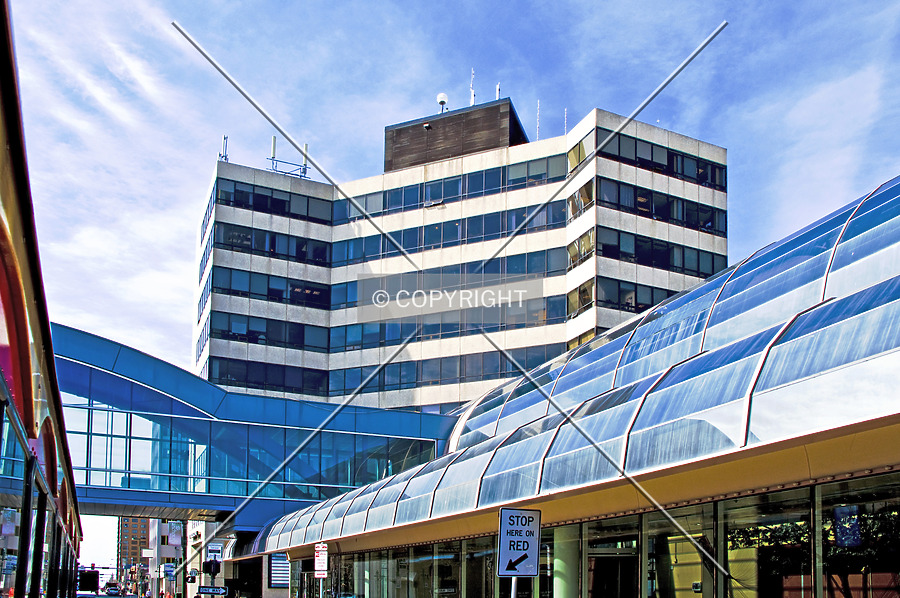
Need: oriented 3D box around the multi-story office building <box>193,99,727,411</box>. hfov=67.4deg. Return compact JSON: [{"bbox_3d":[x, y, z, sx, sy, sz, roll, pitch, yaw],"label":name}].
[{"bbox_3d":[0.742,6.477,66.682,46.000,42.000,24.000,0,-21,0],"label":"multi-story office building"}]

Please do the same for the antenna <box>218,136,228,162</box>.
[{"bbox_3d":[-18.811,-12.499,56.000,0.700,2.300,0.400,3,-6,-20],"label":"antenna"}]

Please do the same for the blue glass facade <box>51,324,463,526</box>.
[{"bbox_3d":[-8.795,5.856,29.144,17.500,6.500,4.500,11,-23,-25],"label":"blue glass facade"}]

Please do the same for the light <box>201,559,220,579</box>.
[{"bbox_3d":[-7.605,8.577,21.500,0.560,0.580,0.400,4,-7,-28],"label":"light"}]

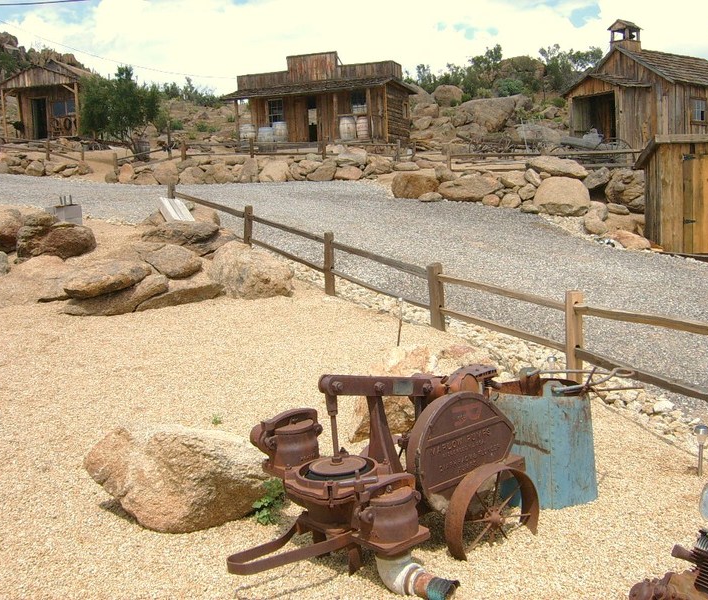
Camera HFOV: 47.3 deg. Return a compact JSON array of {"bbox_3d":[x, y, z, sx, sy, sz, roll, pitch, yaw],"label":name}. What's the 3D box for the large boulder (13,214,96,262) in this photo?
[{"bbox_3d":[-4.752,-0.989,12.900,1.266,0.740,0.950,-4,6,-20],"label":"large boulder"}]

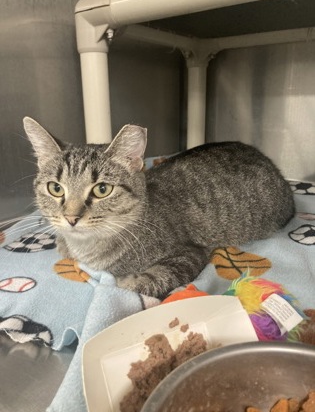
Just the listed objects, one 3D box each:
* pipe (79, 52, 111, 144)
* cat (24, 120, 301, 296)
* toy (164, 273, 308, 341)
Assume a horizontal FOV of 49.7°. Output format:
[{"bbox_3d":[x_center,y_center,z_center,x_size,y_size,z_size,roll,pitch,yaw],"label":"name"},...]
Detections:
[{"bbox_3d":[-0.100,-0.135,0.579,0.042,0.233,0.042,16,24,41],"label":"pipe"},{"bbox_3d":[0.033,-0.038,0.432,0.365,0.160,0.160,-14,22,-36],"label":"cat"},{"bbox_3d":[0.060,0.075,0.273,0.108,0.045,0.056,3,18,11],"label":"toy"}]

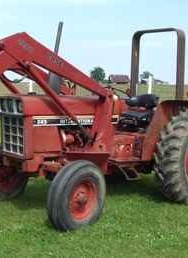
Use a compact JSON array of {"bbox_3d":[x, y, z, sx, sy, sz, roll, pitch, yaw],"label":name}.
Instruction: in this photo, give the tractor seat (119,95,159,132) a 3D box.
[{"bbox_3d":[0.690,-0.256,6.910,0.500,0.500,0.500,-3,7,-42],"label":"tractor seat"}]

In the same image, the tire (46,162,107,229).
[{"bbox_3d":[-0.175,0.756,5.180,0.212,0.775,0.775,8,8,44],"label":"tire"}]

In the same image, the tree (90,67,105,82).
[{"bbox_3d":[1.499,-20.231,175.000,5.620,5.994,5.620,2,6,0],"label":"tree"}]

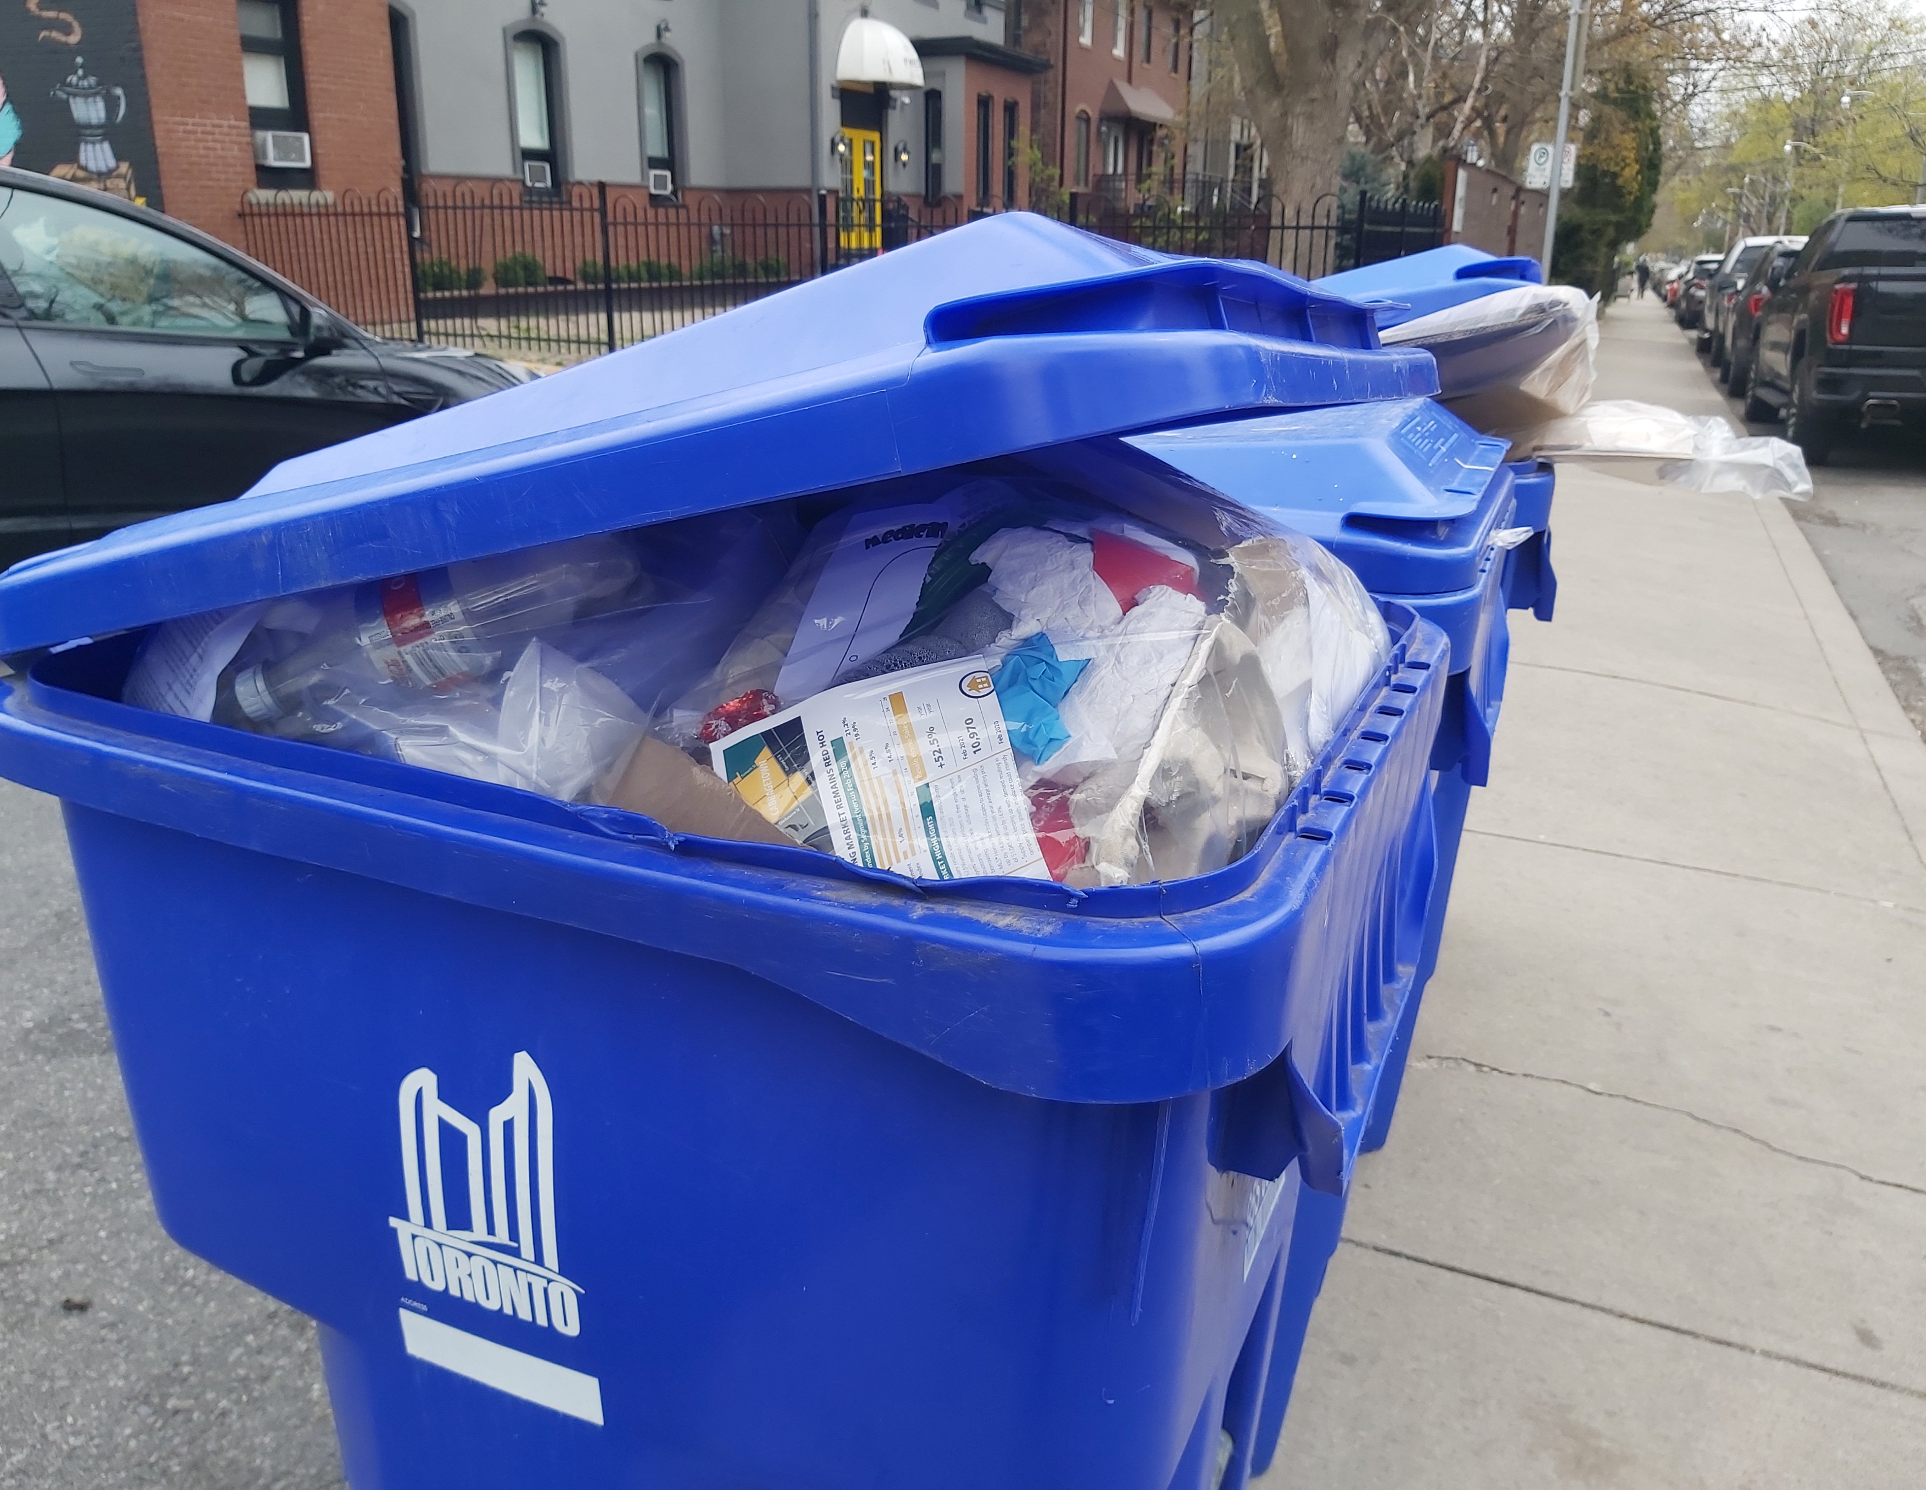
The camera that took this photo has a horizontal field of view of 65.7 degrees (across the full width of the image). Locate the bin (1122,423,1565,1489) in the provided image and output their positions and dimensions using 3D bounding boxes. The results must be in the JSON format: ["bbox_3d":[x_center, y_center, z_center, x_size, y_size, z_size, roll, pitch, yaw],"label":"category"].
[{"bbox_3d":[0.166,0.180,1.781,0.850,1.170,0.670,8,20,22],"label":"bin"}]

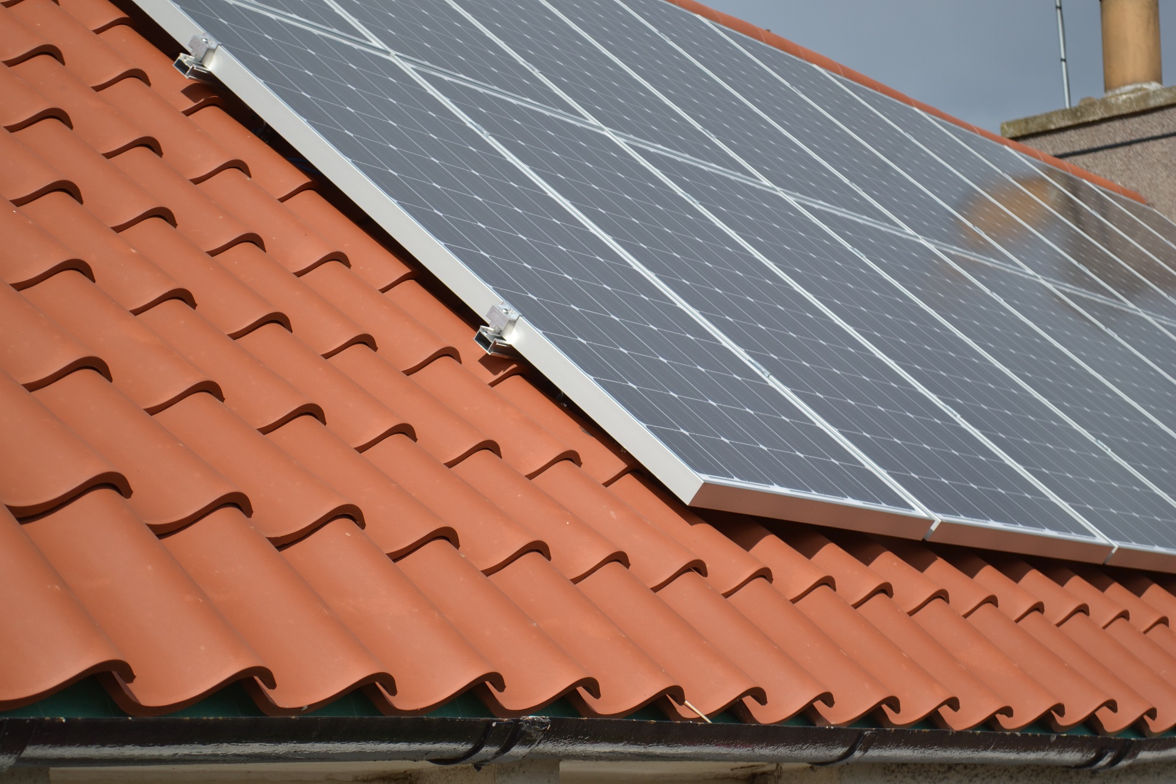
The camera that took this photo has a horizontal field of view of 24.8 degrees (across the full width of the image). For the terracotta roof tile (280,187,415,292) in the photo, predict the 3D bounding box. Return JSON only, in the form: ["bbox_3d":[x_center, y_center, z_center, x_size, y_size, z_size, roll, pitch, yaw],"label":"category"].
[{"bbox_3d":[-0.489,-0.286,4.710,0.370,0.072,0.258,36,13,31],"label":"terracotta roof tile"}]

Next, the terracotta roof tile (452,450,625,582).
[{"bbox_3d":[-0.126,0.151,3.752,0.335,0.073,0.248,38,14,31],"label":"terracotta roof tile"}]

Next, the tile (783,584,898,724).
[{"bbox_3d":[0.283,0.388,4.126,0.370,0.072,0.258,39,15,31],"label":"tile"}]

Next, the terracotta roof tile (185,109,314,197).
[{"bbox_3d":[-0.633,-0.421,4.560,0.335,0.073,0.248,38,14,31],"label":"terracotta roof tile"}]

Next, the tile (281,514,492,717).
[{"bbox_3d":[-0.279,0.247,3.133,0.335,0.073,0.248,41,16,30],"label":"tile"}]

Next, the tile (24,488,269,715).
[{"bbox_3d":[-0.506,0.207,2.768,0.335,0.073,0.248,41,16,30],"label":"tile"}]

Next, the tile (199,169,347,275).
[{"bbox_3d":[-0.566,-0.294,4.278,0.335,0.073,0.248,38,14,31],"label":"tile"}]

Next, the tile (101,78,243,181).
[{"bbox_3d":[-0.794,-0.475,4.691,0.370,0.072,0.258,36,13,31],"label":"tile"}]

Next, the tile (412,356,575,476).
[{"bbox_3d":[-0.211,0.016,4.238,0.370,0.072,0.258,36,13,31],"label":"tile"}]

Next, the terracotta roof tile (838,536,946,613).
[{"bbox_3d":[0.446,0.281,4.801,0.370,0.072,0.258,36,13,31],"label":"terracotta roof tile"}]

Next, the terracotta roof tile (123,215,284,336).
[{"bbox_3d":[-0.648,-0.189,4.028,0.370,0.072,0.258,36,13,31],"label":"terracotta roof tile"}]

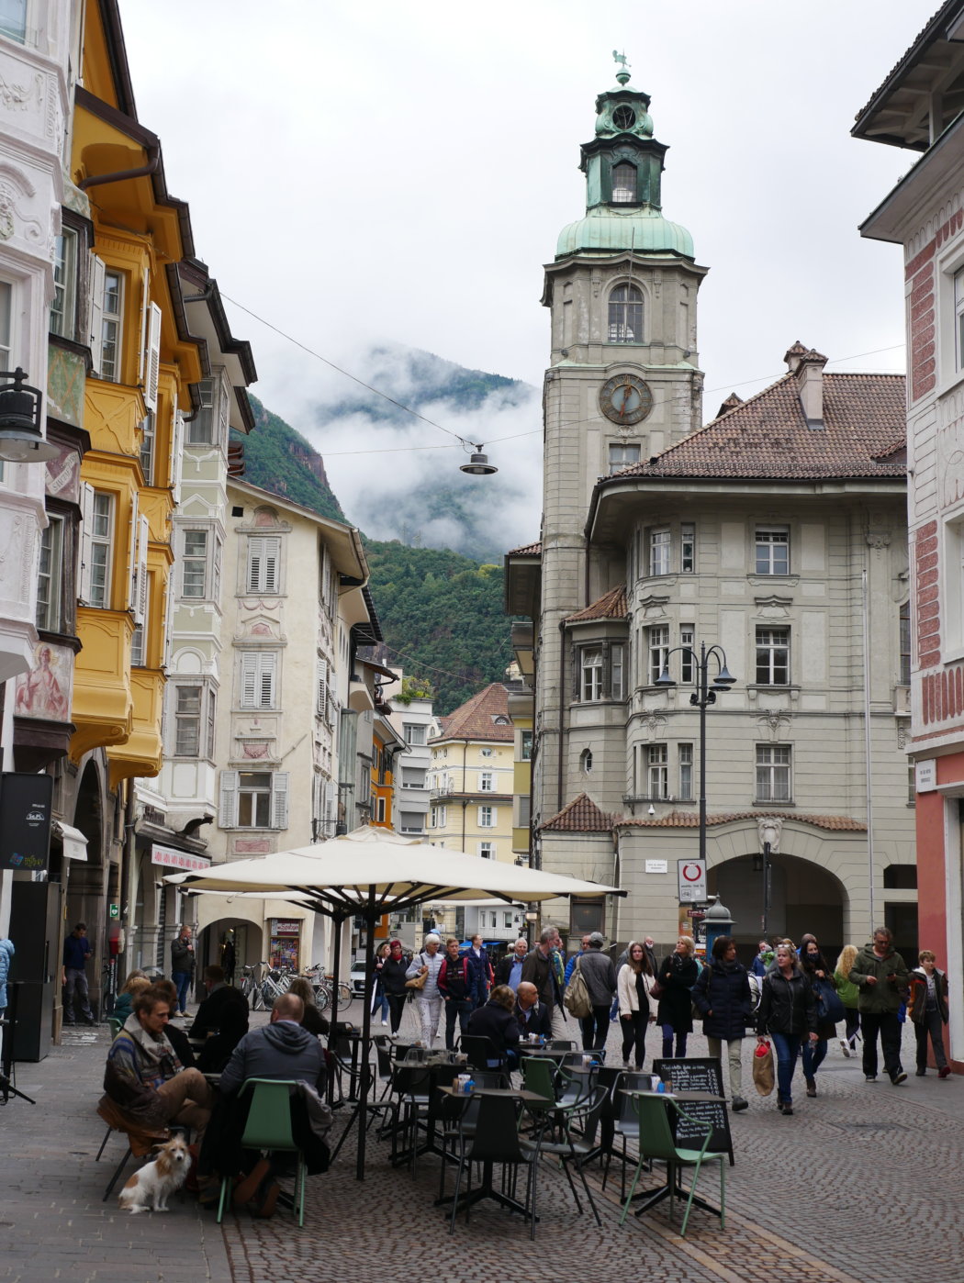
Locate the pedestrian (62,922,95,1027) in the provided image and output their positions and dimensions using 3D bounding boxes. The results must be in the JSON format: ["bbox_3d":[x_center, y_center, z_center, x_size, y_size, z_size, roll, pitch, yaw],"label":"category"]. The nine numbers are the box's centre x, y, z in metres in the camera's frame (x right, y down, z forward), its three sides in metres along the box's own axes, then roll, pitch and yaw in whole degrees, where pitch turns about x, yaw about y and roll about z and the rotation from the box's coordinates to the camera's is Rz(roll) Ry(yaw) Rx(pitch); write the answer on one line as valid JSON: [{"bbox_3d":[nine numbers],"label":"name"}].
[{"bbox_3d":[-6.957,5.735,32.000,0.520,1.740,0.480,8,-11,-37],"label":"pedestrian"}]

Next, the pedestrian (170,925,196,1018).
[{"bbox_3d":[-6.005,6.625,37.200,0.450,1.780,0.500,-4,-10,28],"label":"pedestrian"}]

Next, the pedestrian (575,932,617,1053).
[{"bbox_3d":[1.517,4.741,24.600,0.520,1.760,0.380,0,-9,7],"label":"pedestrian"}]

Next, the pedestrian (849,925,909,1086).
[{"bbox_3d":[4.610,4.203,21.424,0.660,1.780,0.480,2,-9,-3],"label":"pedestrian"}]

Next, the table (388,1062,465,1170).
[{"bbox_3d":[-0.388,3.586,14.050,0.620,0.740,0.700,2,-9,-8],"label":"table"}]

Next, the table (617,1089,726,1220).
[{"bbox_3d":[1.277,3.415,12.400,0.610,0.740,0.640,2,-9,-5],"label":"table"}]

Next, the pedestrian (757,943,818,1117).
[{"bbox_3d":[3.109,3.930,18.850,0.600,1.690,0.450,1,-9,3],"label":"pedestrian"}]

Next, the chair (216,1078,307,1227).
[{"bbox_3d":[-1.303,3.007,10.950,0.520,0.820,0.530,1,-9,-2],"label":"chair"}]

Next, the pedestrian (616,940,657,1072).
[{"bbox_3d":[2.015,4.749,24.200,0.500,1.650,0.360,2,-9,-7],"label":"pedestrian"}]

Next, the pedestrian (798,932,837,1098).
[{"bbox_3d":[3.728,4.219,20.700,0.560,1.720,0.480,0,-9,8],"label":"pedestrian"}]

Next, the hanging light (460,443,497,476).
[{"bbox_3d":[-0.045,-2.721,27.500,0.570,0.410,0.570,1,-9,0],"label":"hanging light"}]

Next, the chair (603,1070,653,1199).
[{"bbox_3d":[1.109,3.343,12.500,0.530,0.790,0.570,2,-9,-5],"label":"chair"}]

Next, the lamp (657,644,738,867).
[{"bbox_3d":[4.503,4.004,39.000,1.750,8.060,1.800,1,-9,0],"label":"lamp"}]

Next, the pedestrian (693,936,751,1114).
[{"bbox_3d":[2.363,3.702,18.003,0.580,1.670,0.480,3,-9,-8],"label":"pedestrian"}]

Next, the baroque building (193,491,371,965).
[{"bbox_3d":[-5.563,2.959,50.120,4.900,13.300,8.000,1,-9,-2],"label":"baroque building"}]

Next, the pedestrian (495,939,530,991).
[{"bbox_3d":[0.493,4.896,25.300,0.540,1.730,0.360,2,-9,-3],"label":"pedestrian"}]

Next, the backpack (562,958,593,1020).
[{"bbox_3d":[1.255,4.545,24.300,0.360,0.720,0.260,-1,-9,14],"label":"backpack"}]

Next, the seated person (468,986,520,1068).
[{"bbox_3d":[0.103,3.837,17.300,0.560,1.280,0.800,-7,-12,41],"label":"seated person"}]

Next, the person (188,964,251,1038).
[{"bbox_3d":[-2.628,3.889,18.200,0.820,1.360,0.580,-3,-10,22],"label":"person"}]

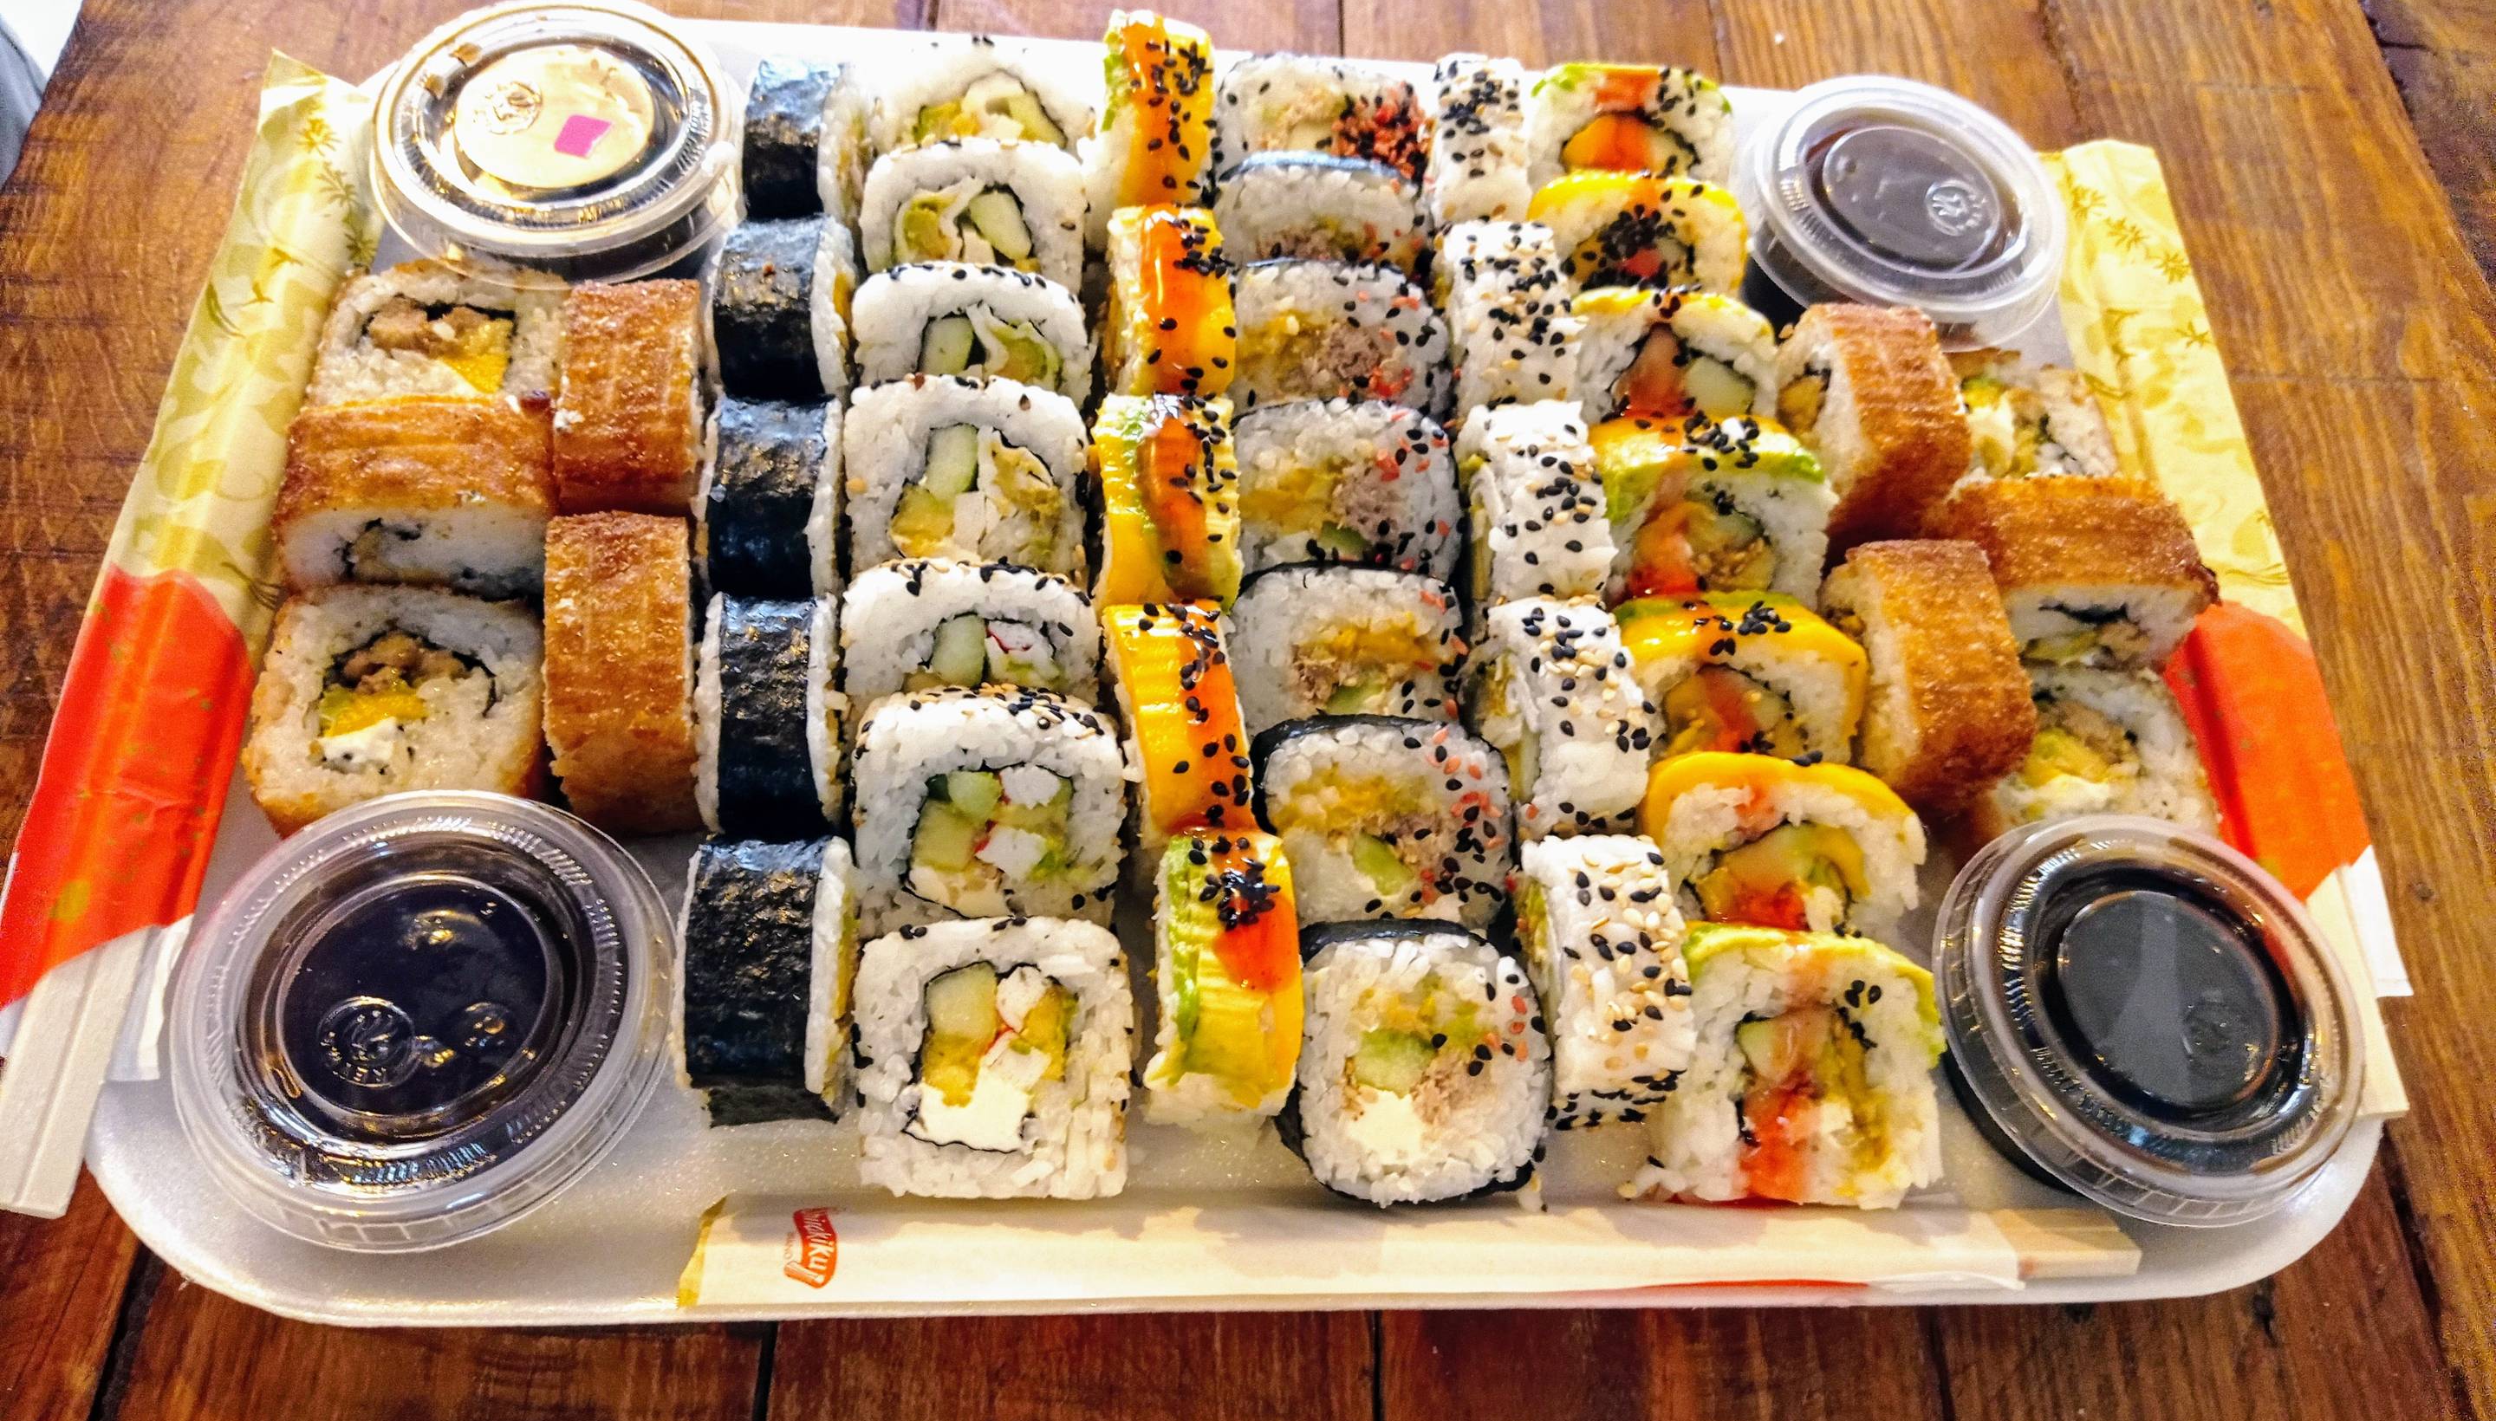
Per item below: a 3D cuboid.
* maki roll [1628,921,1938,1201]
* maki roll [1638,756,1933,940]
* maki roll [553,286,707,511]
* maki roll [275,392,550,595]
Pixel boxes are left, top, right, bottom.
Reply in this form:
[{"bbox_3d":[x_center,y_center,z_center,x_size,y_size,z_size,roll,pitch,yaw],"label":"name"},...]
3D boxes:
[{"bbox_3d":[0.084,0.056,0.315,0.041,0.022,0.037,0,95,-8],"label":"maki roll"},{"bbox_3d":[0.088,0.026,0.336,0.040,0.036,0.021,2,15,-7],"label":"maki roll"},{"bbox_3d":[-0.108,-0.050,0.355,0.023,0.041,0.043,1,59,-7],"label":"maki roll"},{"bbox_3d":[-0.141,-0.035,0.341,0.039,0.036,0.021,-4,59,-10],"label":"maki roll"}]

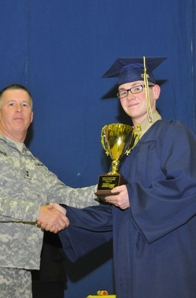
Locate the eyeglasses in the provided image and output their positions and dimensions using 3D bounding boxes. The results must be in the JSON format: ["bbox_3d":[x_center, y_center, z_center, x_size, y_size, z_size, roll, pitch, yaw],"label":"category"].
[{"bbox_3d":[0.180,-0.253,2.985,0.138,0.042,0.140,-14,-4,31],"label":"eyeglasses"}]

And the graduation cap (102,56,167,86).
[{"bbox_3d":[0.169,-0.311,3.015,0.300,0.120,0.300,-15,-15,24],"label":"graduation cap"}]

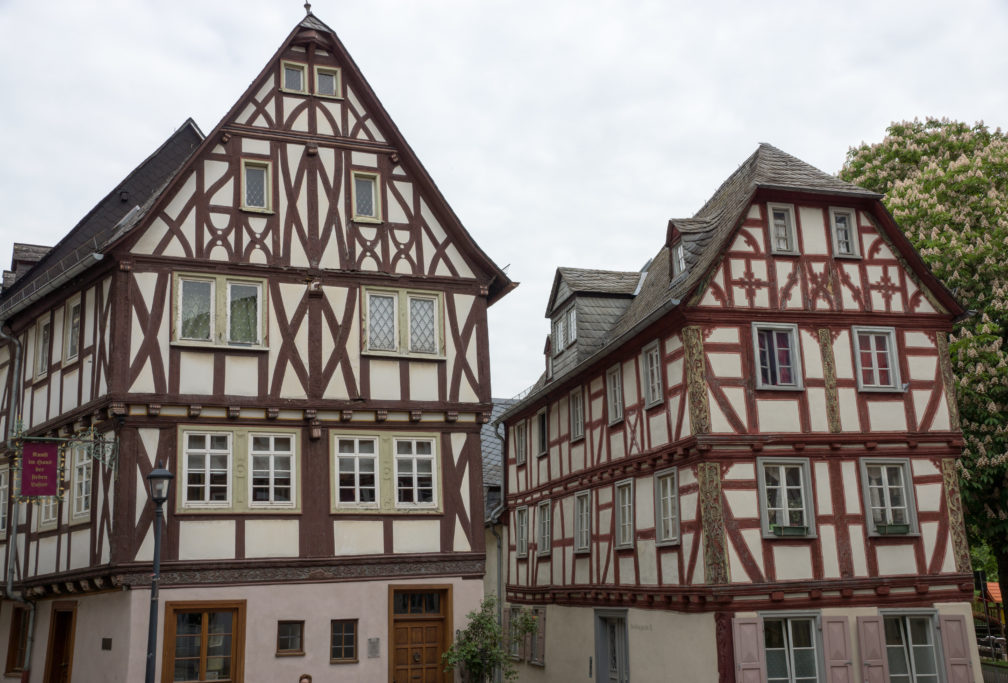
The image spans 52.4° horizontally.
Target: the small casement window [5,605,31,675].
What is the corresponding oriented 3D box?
[{"bbox_3d":[-10.577,6.519,22.345,0.180,1.500,1.180,11,-18,-43],"label":"small casement window"}]

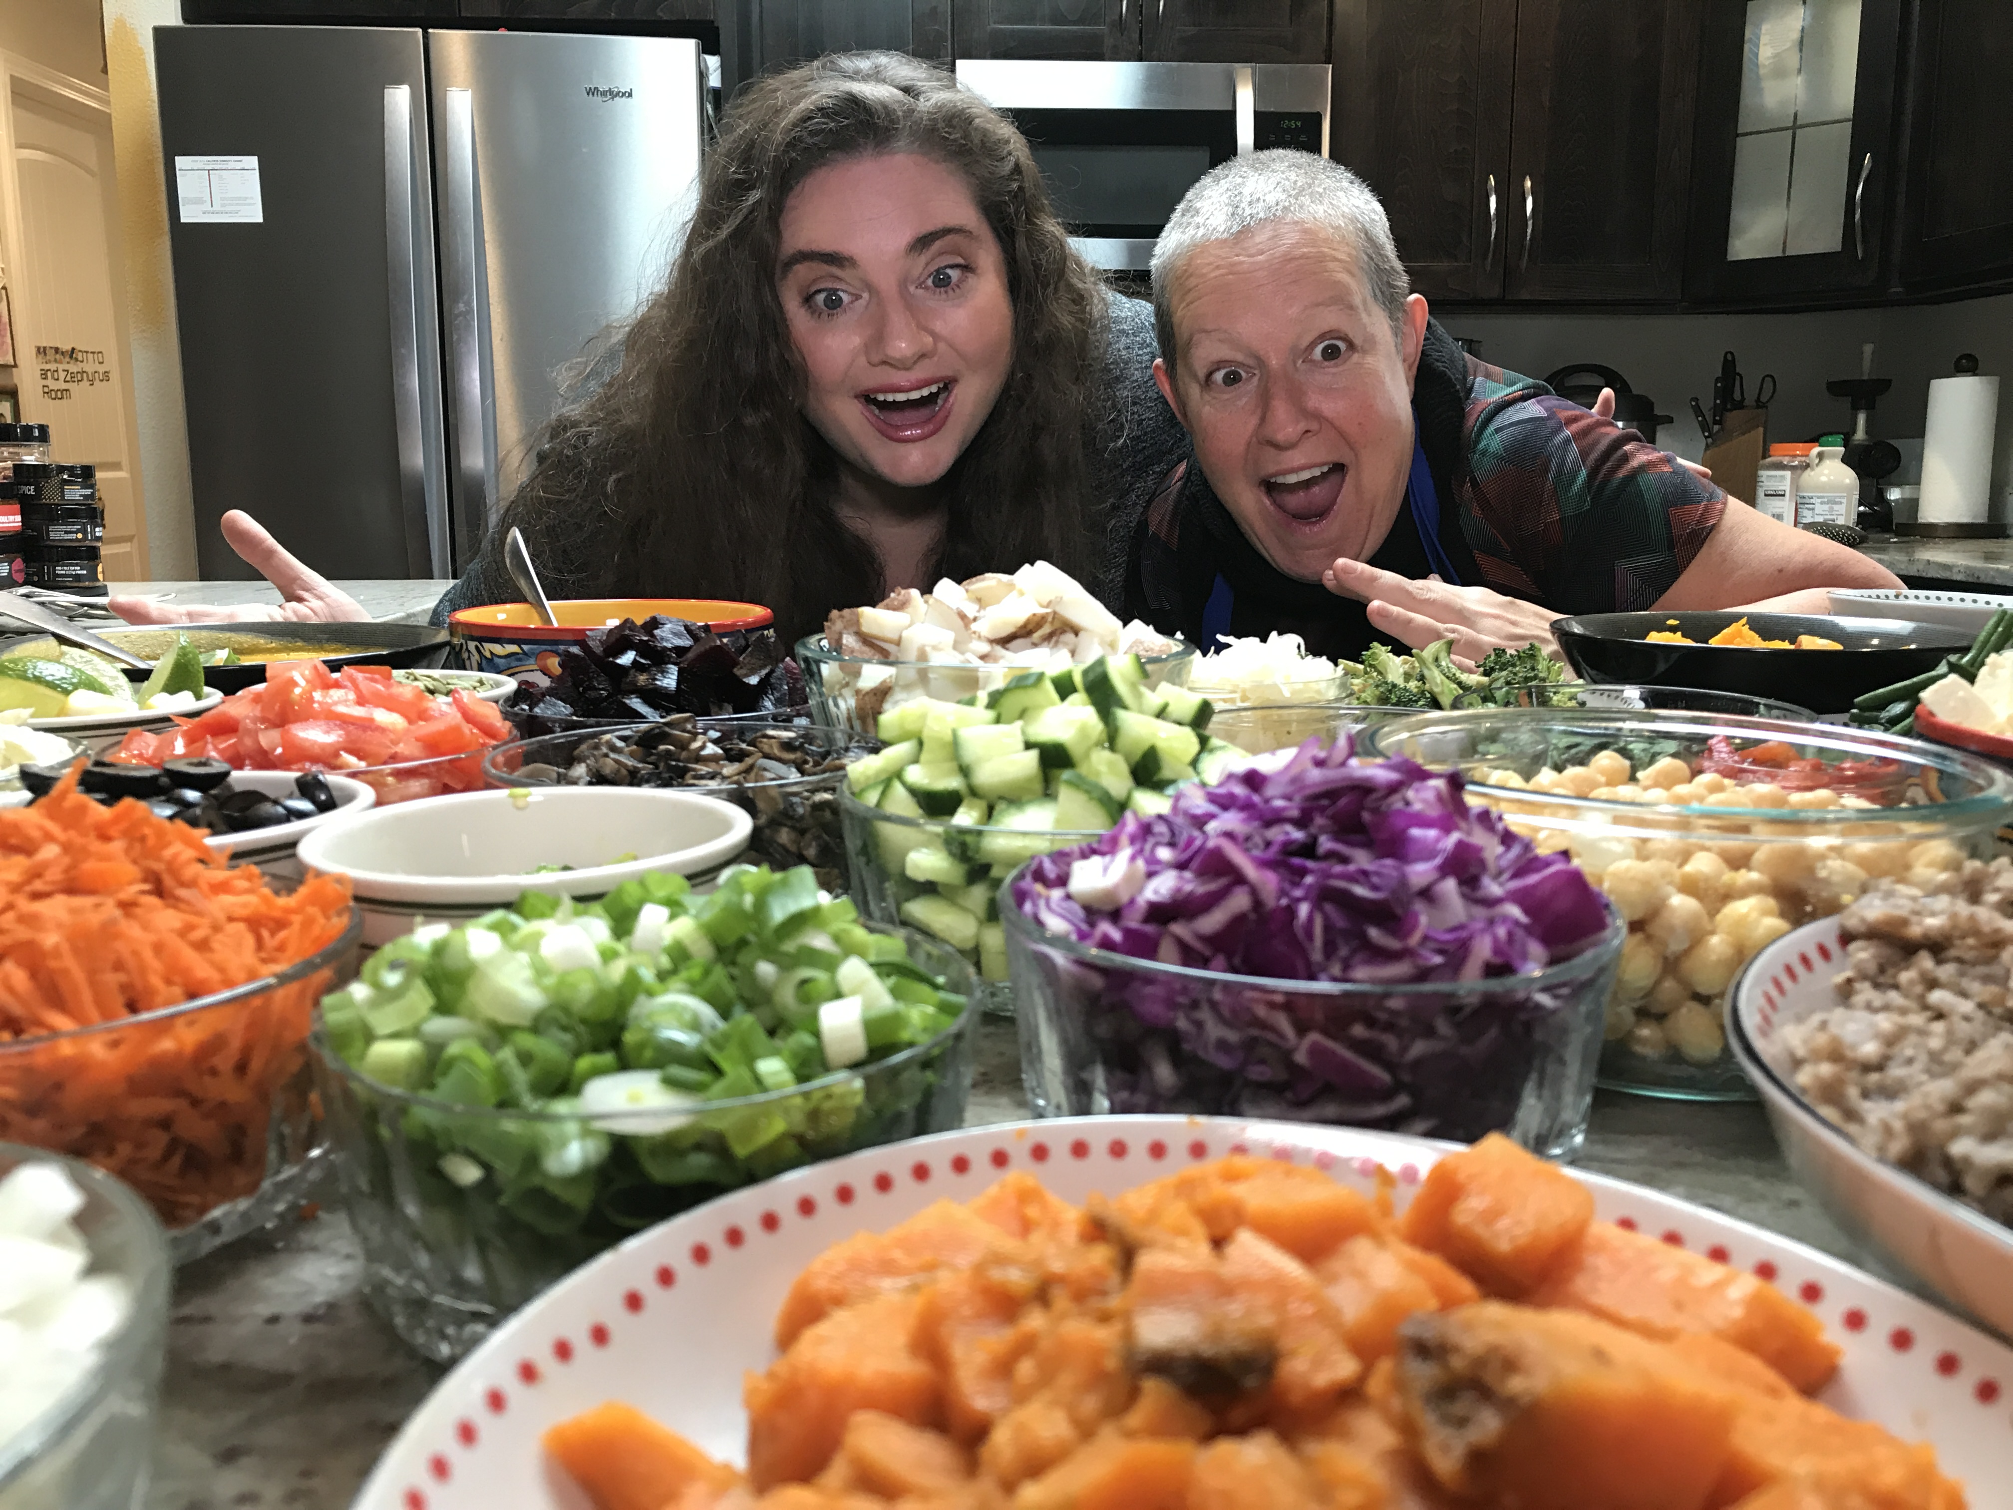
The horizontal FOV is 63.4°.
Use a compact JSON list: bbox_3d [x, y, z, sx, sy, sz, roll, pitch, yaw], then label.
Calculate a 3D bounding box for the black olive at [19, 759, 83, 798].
[{"bbox_3d":[-0.268,0.006,0.458,0.018,0.011,0.018,0,10,0],"label":"black olive"}]

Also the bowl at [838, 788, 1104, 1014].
[{"bbox_3d":[0.011,0.033,0.457,0.116,0.050,0.116,0,10,0],"label":"bowl"}]

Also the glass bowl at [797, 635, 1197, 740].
[{"bbox_3d":[-0.004,-0.008,0.632,0.155,0.071,0.155,0,10,0],"label":"glass bowl"}]

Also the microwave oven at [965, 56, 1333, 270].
[{"bbox_3d":[0.265,-1.219,3.494,0.759,0.408,0.400,-1,10,-4],"label":"microwave oven"}]

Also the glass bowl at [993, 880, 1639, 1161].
[{"bbox_3d":[0.062,0.053,0.348,0.128,0.048,0.128,0,10,0],"label":"glass bowl"}]

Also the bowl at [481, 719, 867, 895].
[{"bbox_3d":[-0.099,0.024,0.509,0.124,0.050,0.124,0,10,0],"label":"bowl"}]

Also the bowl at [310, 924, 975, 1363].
[{"bbox_3d":[-0.063,0.066,0.299,0.117,0.048,0.117,0,10,0],"label":"bowl"}]

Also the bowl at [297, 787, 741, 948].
[{"bbox_3d":[-0.115,0.044,0.400,0.107,0.052,0.107,0,10,0],"label":"bowl"}]

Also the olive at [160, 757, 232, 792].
[{"bbox_3d":[-0.228,0.005,0.458,0.018,0.010,0.018,0,10,0],"label":"olive"}]

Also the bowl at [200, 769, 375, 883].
[{"bbox_3d":[-0.222,0.040,0.431,0.107,0.052,0.107,0,10,0],"label":"bowl"}]

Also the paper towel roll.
[{"bbox_3d":[1.896,-0.605,3.234,0.120,0.280,0.120,0,10,0],"label":"paper towel roll"}]

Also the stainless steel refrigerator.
[{"bbox_3d":[-1.010,-0.429,3.306,0.908,1.770,0.860,-1,10,-4],"label":"stainless steel refrigerator"}]

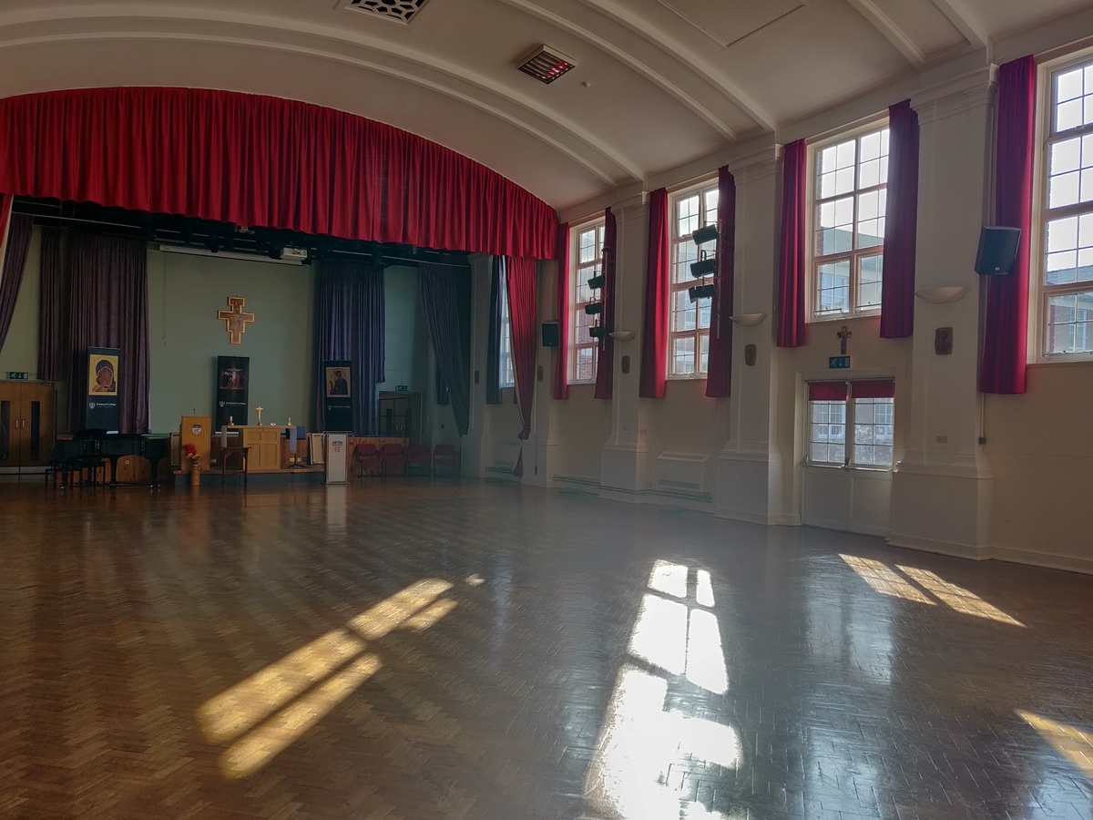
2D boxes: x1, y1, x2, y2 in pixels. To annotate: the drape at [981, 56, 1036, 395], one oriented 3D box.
[{"bbox_3d":[5.656,-2.243,9.645,0.190,4.061,0.490,2,-1,-32],"label":"drape"}]

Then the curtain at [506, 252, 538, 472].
[{"bbox_3d":[-0.597,-1.057,18.080,0.815,5.157,0.300,1,0,-31],"label":"curtain"}]

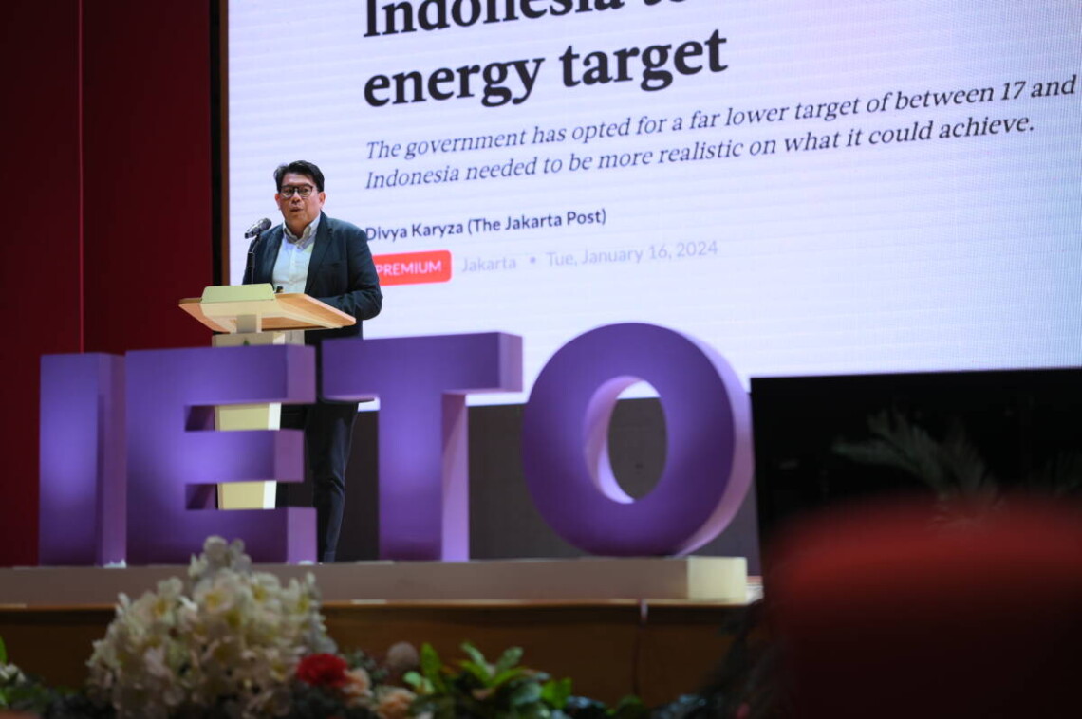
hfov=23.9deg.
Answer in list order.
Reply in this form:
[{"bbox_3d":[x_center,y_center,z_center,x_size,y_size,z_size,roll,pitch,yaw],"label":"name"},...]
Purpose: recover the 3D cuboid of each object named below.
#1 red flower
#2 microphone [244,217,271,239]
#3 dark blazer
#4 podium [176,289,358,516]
[{"bbox_3d":[-0.516,0.737,6.050,0.115,0.080,0.115,-1,-5,0],"label":"red flower"},{"bbox_3d":[-1.047,-0.482,9.420,0.050,0.050,0.165,-4,18,32],"label":"microphone"},{"bbox_3d":[-0.882,-0.195,9.780,0.540,0.740,0.380,-3,-5,21],"label":"dark blazer"},{"bbox_3d":[-1.019,0.307,9.450,0.590,1.170,0.420,-3,-5,21],"label":"podium"}]

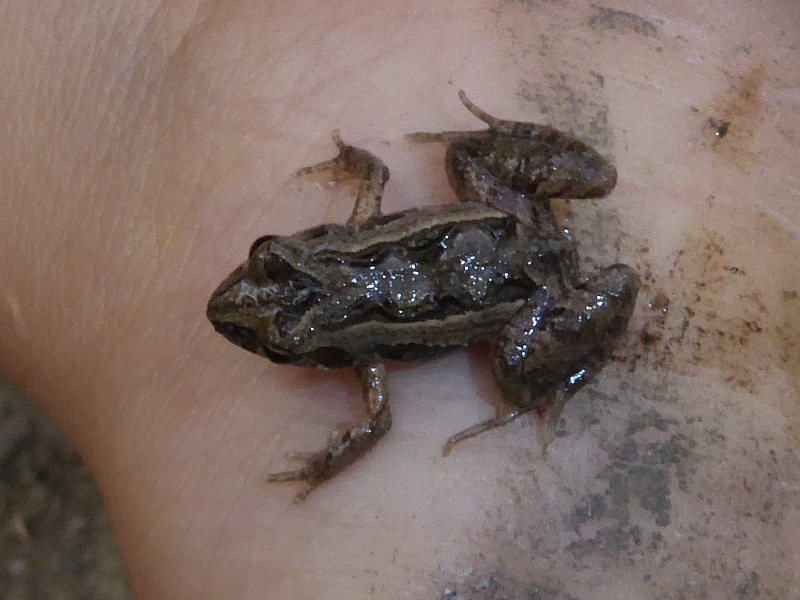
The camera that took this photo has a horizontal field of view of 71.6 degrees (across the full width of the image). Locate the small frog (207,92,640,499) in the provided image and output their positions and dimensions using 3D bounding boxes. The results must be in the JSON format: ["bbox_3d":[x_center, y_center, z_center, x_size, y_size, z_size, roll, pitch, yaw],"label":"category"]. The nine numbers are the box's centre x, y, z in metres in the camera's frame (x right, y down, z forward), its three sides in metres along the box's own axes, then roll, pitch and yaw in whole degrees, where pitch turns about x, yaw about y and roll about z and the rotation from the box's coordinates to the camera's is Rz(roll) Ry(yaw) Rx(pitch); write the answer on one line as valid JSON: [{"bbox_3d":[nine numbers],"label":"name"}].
[{"bbox_3d":[0.002,-0.001,0.037,0.029,0.009,0.028,-7,83,-1],"label":"small frog"}]

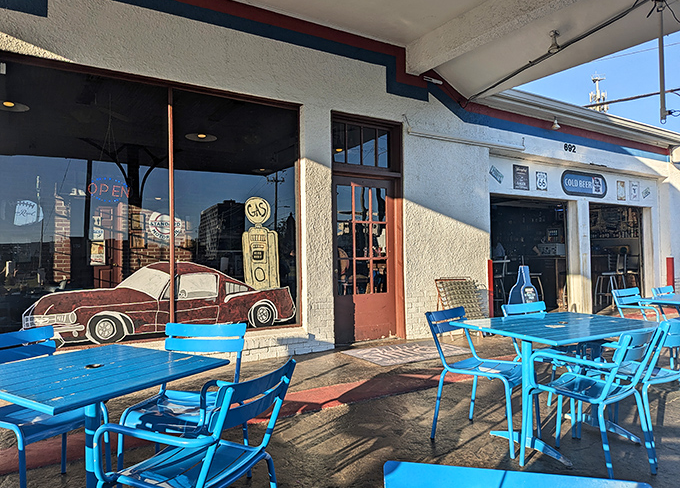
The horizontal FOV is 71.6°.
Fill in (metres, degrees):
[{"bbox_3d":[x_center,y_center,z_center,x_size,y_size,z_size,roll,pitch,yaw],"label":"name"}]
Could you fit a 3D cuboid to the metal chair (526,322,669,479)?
[{"bbox_3d":[1.366,0.835,2.582,0.550,0.840,0.600,1,-2,-38],"label":"metal chair"}]

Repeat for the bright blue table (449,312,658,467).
[{"bbox_3d":[1.480,0.896,3.091,1.180,0.745,0.810,0,-2,-28],"label":"bright blue table"}]

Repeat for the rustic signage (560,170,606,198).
[{"bbox_3d":[4.585,-1.105,8.811,1.430,0.445,0.050,0,-2,-31],"label":"rustic signage"}]

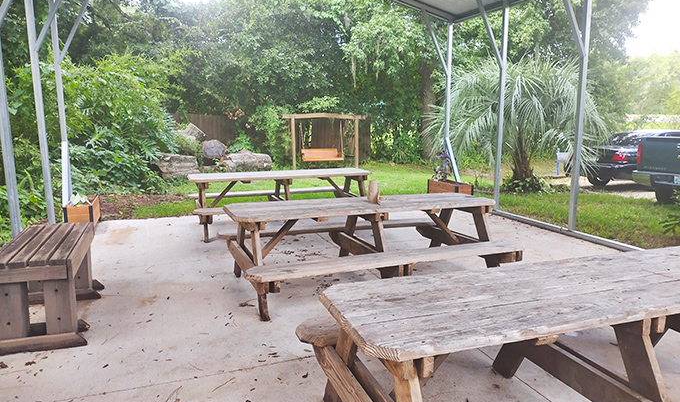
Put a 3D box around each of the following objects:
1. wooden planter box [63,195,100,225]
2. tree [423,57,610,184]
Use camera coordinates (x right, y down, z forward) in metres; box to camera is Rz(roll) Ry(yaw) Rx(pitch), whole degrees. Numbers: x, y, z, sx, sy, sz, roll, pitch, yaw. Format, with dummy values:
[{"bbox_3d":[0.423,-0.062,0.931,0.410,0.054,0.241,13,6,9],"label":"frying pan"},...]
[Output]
[{"bbox_3d":[-3.770,0.155,7.772,0.370,0.310,1.020,-3,10,-20],"label":"wooden planter box"},{"bbox_3d":[4.326,-1.973,13.000,4.300,3.100,4.100,0,9,0],"label":"tree"}]

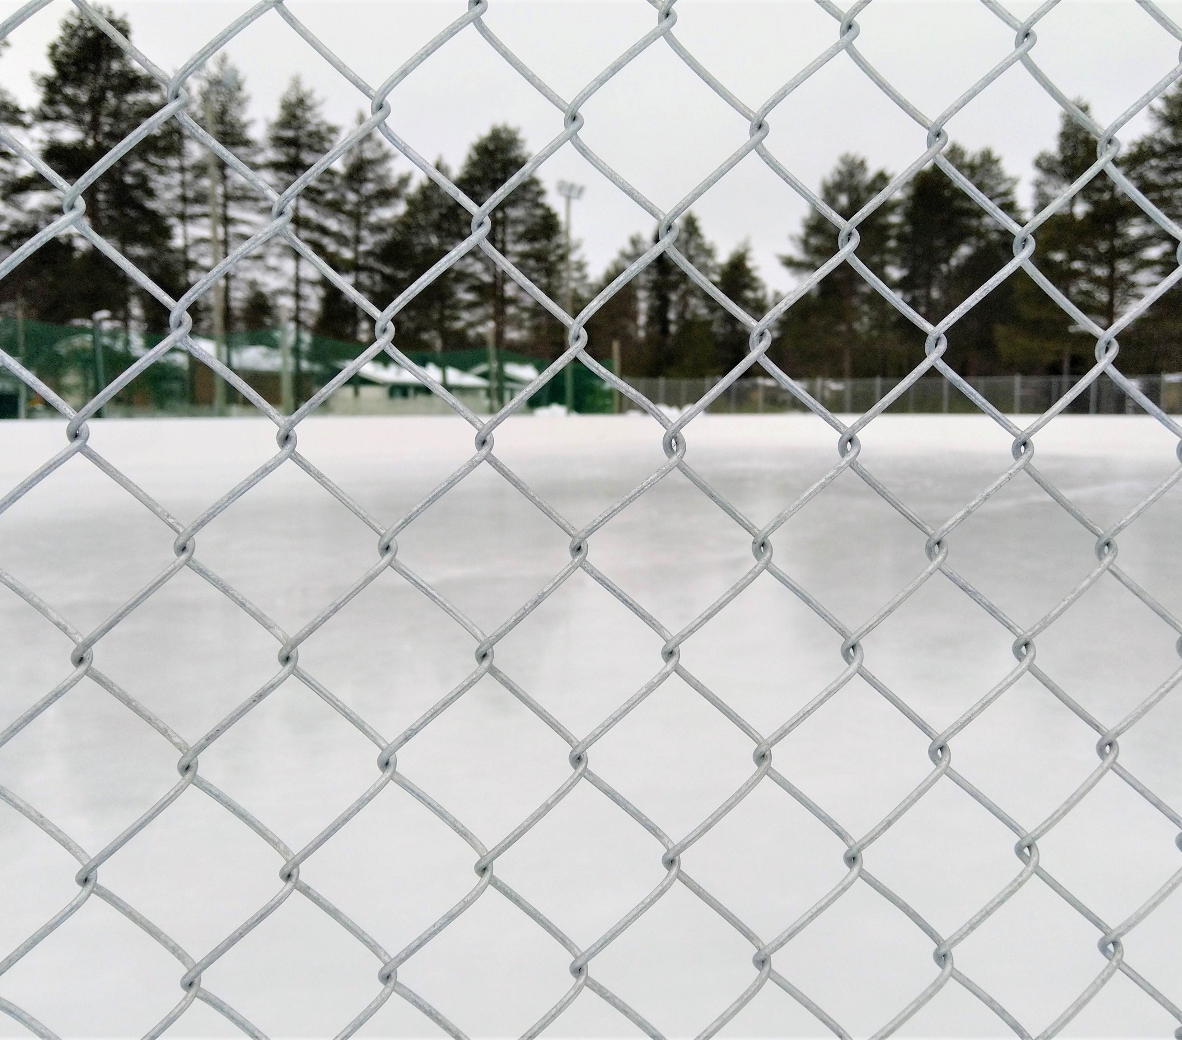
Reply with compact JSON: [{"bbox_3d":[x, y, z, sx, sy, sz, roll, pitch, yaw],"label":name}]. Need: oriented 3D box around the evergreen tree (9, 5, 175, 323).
[{"bbox_3d":[-19.658,-11.557,39.993,6.245,17.262,5.933,0,6,0],"label":"evergreen tree"}]

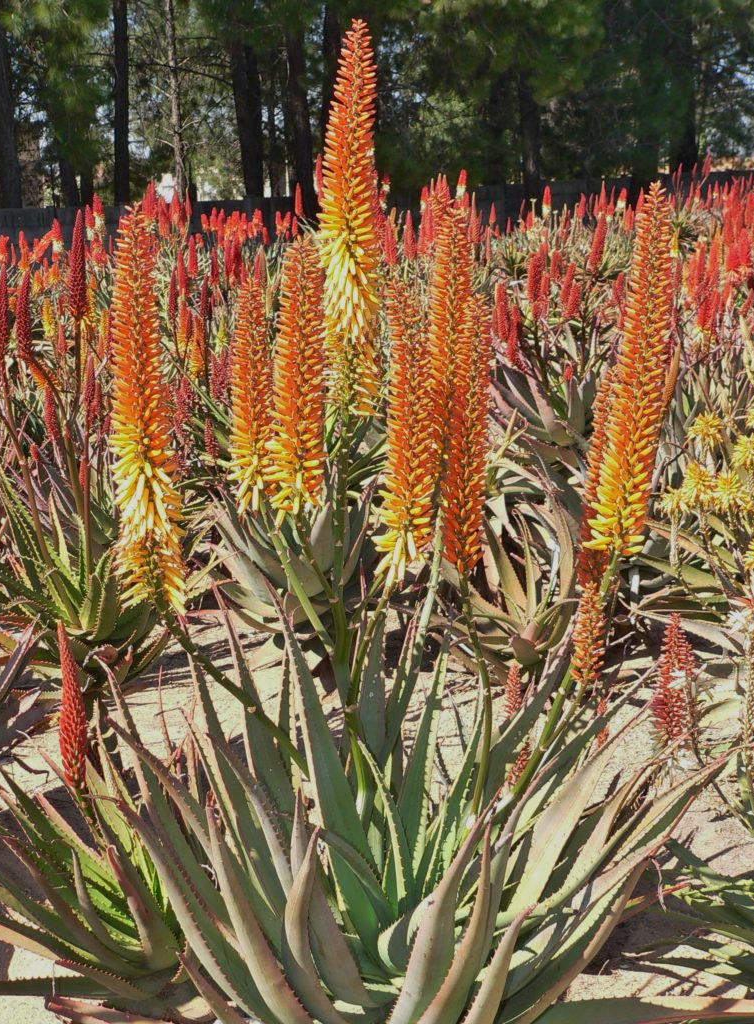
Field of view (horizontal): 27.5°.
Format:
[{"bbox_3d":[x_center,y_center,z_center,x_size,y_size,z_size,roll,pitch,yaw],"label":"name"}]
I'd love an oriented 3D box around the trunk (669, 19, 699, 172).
[{"bbox_3d":[5.198,-6.989,26.000,0.450,2.800,0.450,-2,11,0],"label":"trunk"}]

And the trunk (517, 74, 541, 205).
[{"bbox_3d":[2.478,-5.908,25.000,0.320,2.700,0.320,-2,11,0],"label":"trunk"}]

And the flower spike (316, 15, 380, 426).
[{"bbox_3d":[-0.036,-0.400,2.080,0.083,0.526,0.083,2,11,0],"label":"flower spike"}]

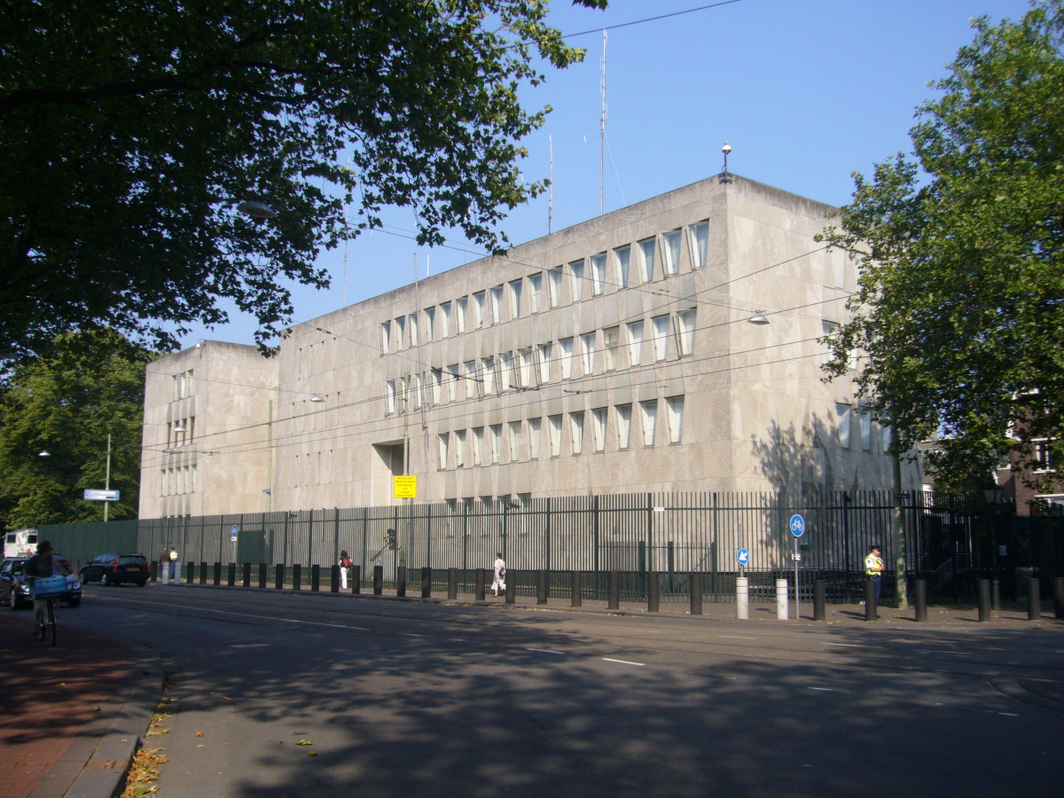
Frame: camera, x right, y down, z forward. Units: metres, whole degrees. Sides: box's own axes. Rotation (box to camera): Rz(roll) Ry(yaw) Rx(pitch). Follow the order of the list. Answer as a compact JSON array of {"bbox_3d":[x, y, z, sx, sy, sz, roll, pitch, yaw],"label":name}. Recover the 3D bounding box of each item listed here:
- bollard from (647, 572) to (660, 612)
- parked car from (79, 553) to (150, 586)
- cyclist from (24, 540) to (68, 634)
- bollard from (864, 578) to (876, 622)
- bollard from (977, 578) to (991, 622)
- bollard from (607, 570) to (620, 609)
[{"bbox_3d":[3.253,5.169,28.721,0.275,1.030,0.275,0,-8,0],"label":"bollard"},{"bbox_3d":[-19.700,8.020,50.550,1.800,1.480,4.680,7,-11,-42],"label":"parked car"},{"bbox_3d":[-8.555,3.329,18.958,0.680,1.660,0.950,5,-9,-34],"label":"cyclist"},{"bbox_3d":[8.624,5.132,27.421,0.275,1.030,0.275,0,-8,0],"label":"bollard"},{"bbox_3d":[11.241,5.014,26.721,0.275,1.030,0.275,0,-8,0],"label":"bollard"},{"bbox_3d":[2.270,5.313,29.821,0.275,1.030,0.275,0,-8,0],"label":"bollard"}]

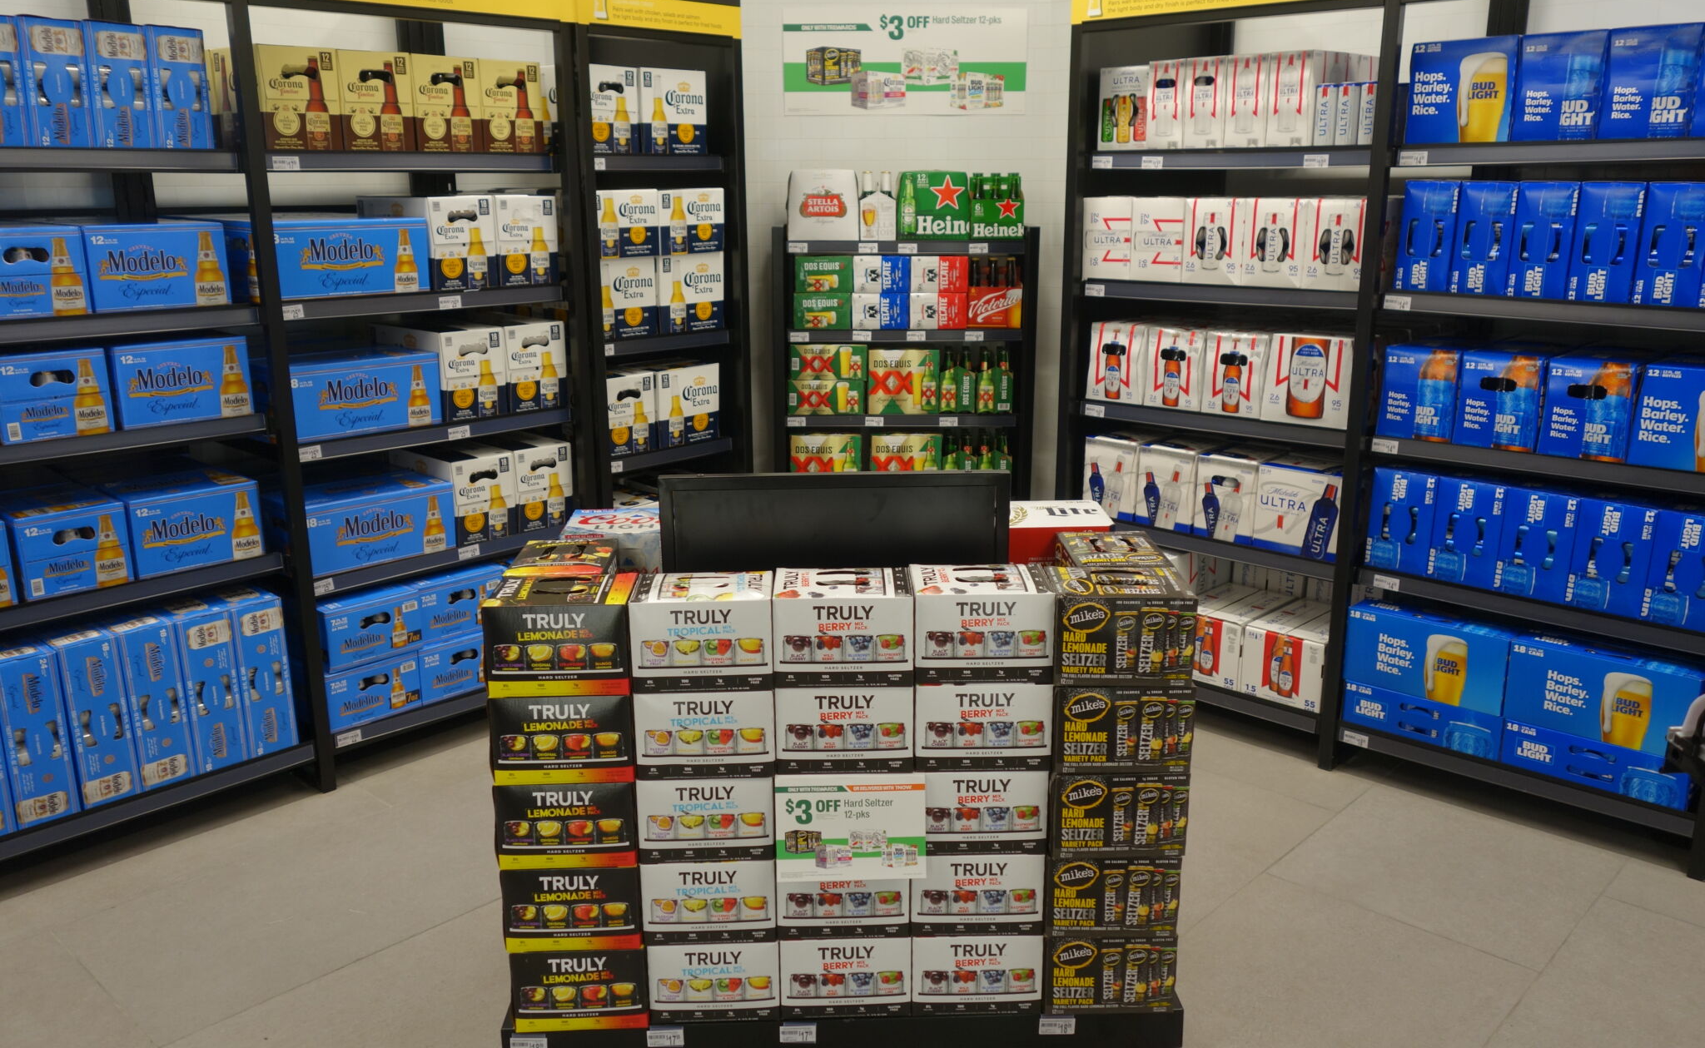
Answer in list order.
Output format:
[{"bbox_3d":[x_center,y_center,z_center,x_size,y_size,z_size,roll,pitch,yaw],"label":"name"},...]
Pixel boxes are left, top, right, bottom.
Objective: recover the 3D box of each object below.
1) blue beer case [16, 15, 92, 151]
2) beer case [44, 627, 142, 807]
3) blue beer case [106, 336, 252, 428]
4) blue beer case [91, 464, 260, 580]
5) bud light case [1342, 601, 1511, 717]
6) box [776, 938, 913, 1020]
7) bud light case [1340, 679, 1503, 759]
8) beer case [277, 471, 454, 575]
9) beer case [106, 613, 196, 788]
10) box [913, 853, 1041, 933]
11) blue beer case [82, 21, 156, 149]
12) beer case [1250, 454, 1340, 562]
[{"bbox_3d":[-1.757,-0.950,2.879,0.198,0.263,0.124,13,20,42],"label":"blue beer case"},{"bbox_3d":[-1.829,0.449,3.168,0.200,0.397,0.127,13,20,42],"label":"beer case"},{"bbox_3d":[-1.664,-0.355,3.221,0.228,0.191,0.303,13,19,41],"label":"blue beer case"},{"bbox_3d":[-1.646,-0.004,3.256,0.225,0.189,0.290,13,20,42],"label":"blue beer case"},{"bbox_3d":[1.503,0.339,3.439,0.400,0.200,0.124,13,19,41],"label":"bud light case"},{"bbox_3d":[-0.014,0.794,2.461,0.234,0.159,0.174,-1,15,-2],"label":"box"},{"bbox_3d":[1.524,0.482,3.474,0.397,0.124,0.202,12,19,41],"label":"bud light case"},{"bbox_3d":[-1.327,-0.006,3.599,0.213,0.188,0.430,13,20,42],"label":"beer case"},{"bbox_3d":[-1.747,0.424,3.258,0.200,0.397,0.126,12,18,40],"label":"beer case"},{"bbox_3d":[0.217,0.633,2.419,0.233,0.157,0.174,-1,14,-3],"label":"box"},{"bbox_3d":[-1.704,-0.993,3.024,0.200,0.266,0.126,13,19,41],"label":"blue beer case"},{"bbox_3d":[1.280,-0.052,3.695,0.243,0.235,0.185,13,20,42],"label":"beer case"}]

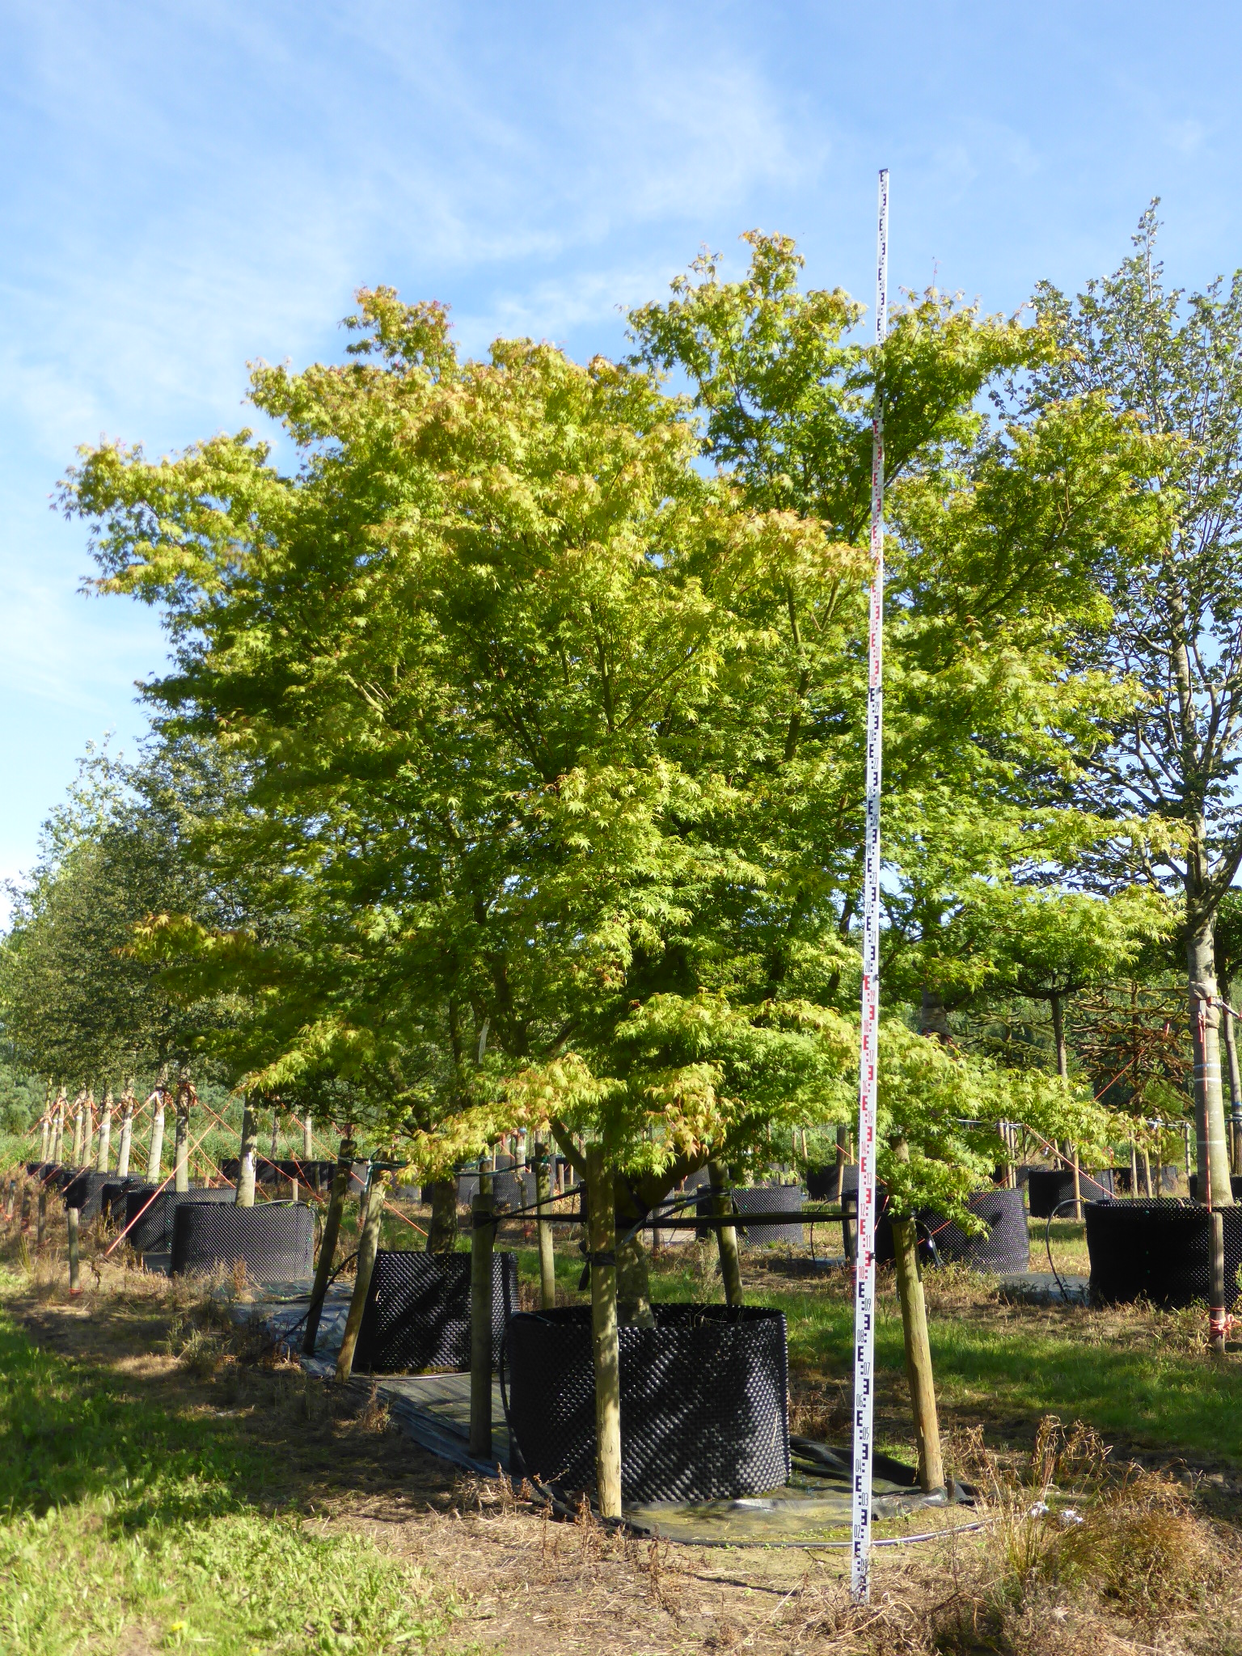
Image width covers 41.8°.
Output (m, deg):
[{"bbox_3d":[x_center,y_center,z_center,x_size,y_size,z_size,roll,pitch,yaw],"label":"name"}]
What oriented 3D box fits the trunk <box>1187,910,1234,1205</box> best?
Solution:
[{"bbox_3d":[5.004,1.945,13.912,0.255,2.500,0.255,-2,-11,19],"label":"trunk"}]

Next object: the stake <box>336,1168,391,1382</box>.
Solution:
[{"bbox_3d":[-1.512,2.593,9.514,0.095,1.232,0.095,10,-15,-7],"label":"stake"}]

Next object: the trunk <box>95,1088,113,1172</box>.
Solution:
[{"bbox_3d":[-7.222,4.243,22.813,0.145,1.160,0.145,5,-11,-17],"label":"trunk"}]

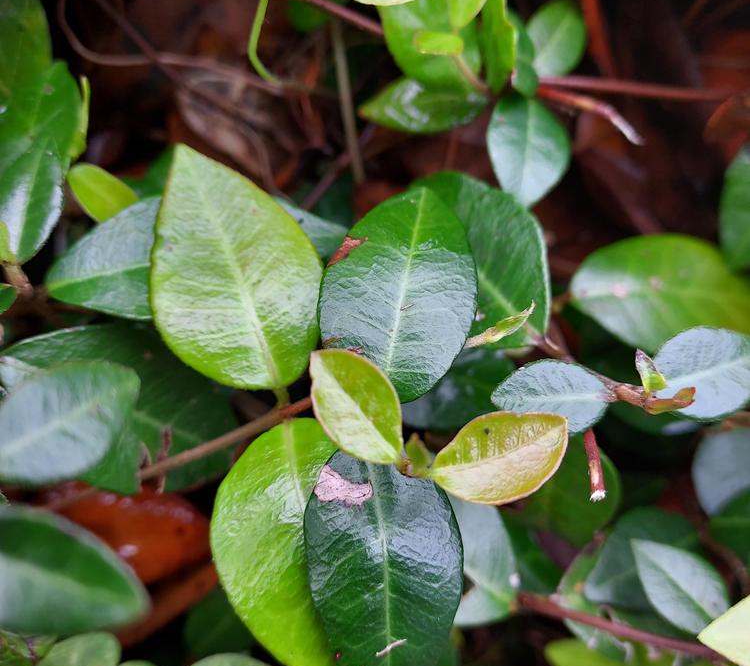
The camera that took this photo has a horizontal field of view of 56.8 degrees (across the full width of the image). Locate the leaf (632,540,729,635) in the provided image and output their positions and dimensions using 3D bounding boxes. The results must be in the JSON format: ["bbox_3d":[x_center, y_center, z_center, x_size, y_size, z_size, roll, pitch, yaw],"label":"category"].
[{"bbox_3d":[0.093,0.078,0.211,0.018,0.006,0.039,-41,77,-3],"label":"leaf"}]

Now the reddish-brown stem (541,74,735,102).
[{"bbox_3d":[0.098,-0.090,0.256,0.077,0.004,0.004,0,60,-9],"label":"reddish-brown stem"}]

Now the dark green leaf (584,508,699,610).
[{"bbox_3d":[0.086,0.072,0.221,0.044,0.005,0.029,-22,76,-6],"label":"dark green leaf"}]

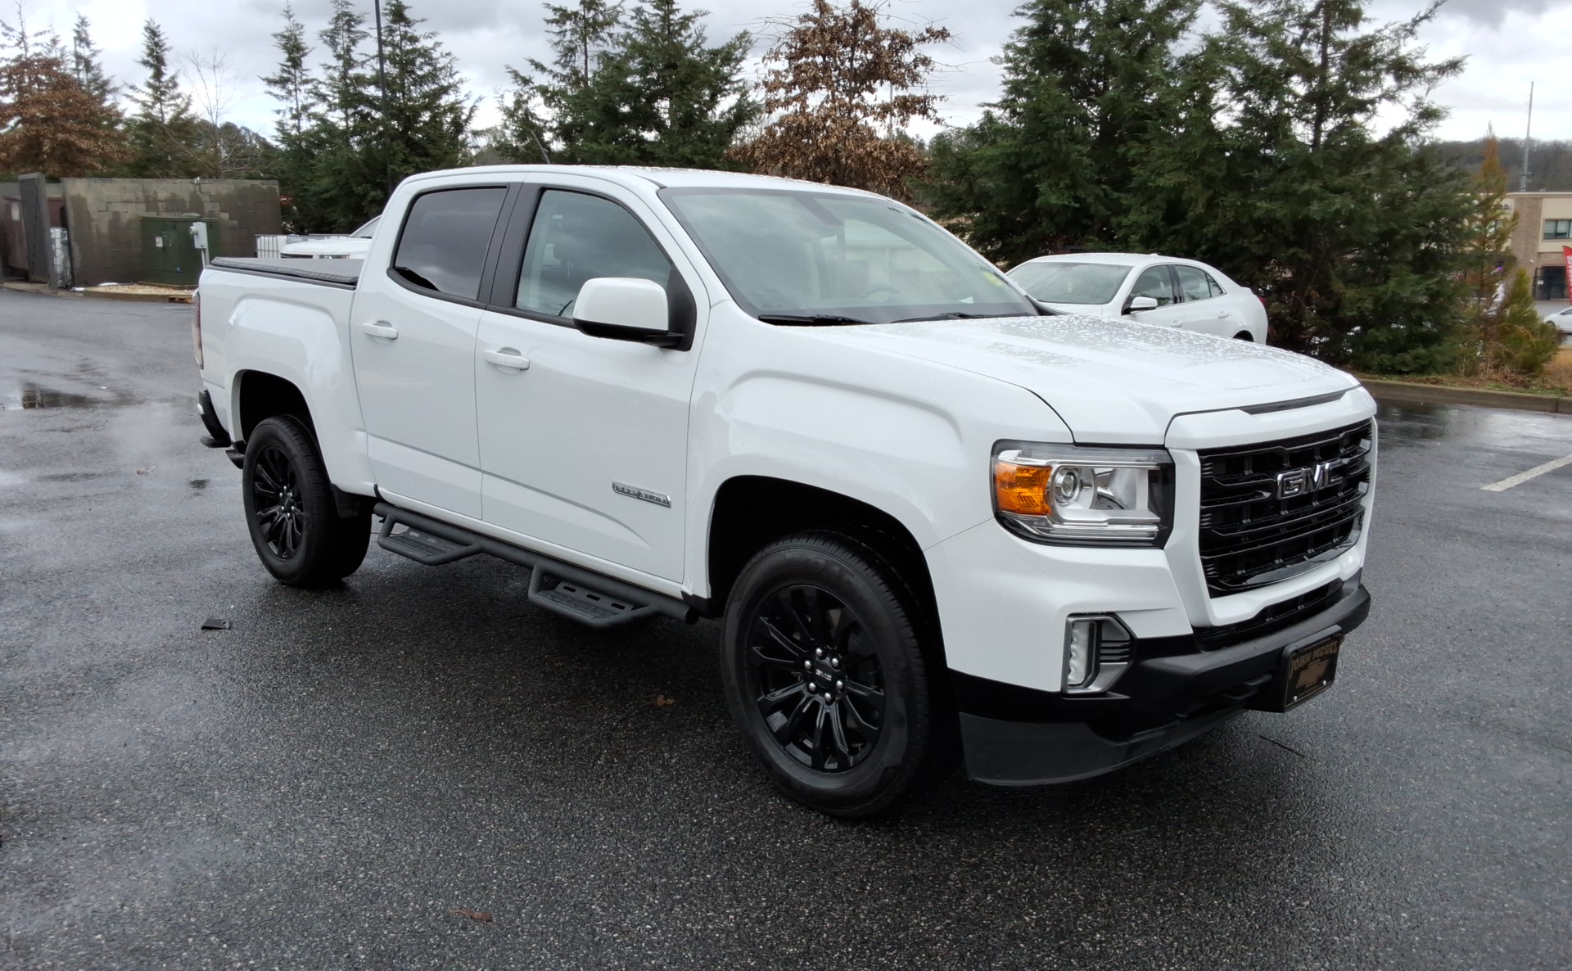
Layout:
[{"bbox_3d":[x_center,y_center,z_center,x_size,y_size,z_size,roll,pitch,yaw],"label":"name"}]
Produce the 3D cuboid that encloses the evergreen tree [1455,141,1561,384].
[{"bbox_3d":[8.176,-2.657,14.636,1.250,2.720,1.250,6,11,28],"label":"evergreen tree"}]

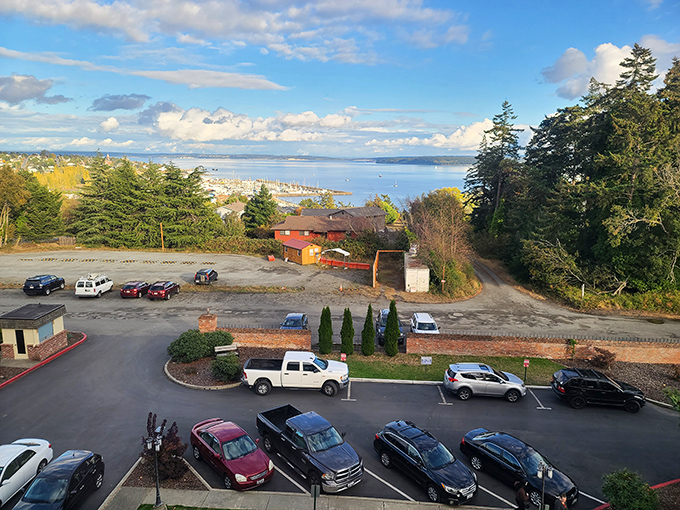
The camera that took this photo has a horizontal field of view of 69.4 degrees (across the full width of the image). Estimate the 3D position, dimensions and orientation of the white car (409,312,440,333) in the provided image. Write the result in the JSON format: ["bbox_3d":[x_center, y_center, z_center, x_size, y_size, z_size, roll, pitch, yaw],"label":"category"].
[{"bbox_3d":[6.494,5.634,37.604,1.800,1.630,4.500,1,11,2],"label":"white car"}]

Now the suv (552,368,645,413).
[{"bbox_3d":[14.604,7.538,27.575,4.670,1.720,1.870,2,11,8],"label":"suv"}]

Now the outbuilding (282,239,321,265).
[{"bbox_3d":[-5.010,-0.470,65.690,3.100,2.700,4.400,-9,15,-39],"label":"outbuilding"}]

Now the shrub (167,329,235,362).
[{"bbox_3d":[-9.428,5.964,33.419,4.200,1.500,2.500,0,11,-5],"label":"shrub"}]

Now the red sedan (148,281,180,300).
[{"bbox_3d":[-17.836,3.462,50.169,1.820,1.620,4.650,1,11,1],"label":"red sedan"}]

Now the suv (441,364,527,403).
[{"bbox_3d":[8.391,7.217,28.230,4.570,1.680,1.845,1,11,3],"label":"suv"}]

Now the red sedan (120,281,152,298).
[{"bbox_3d":[-20.999,3.289,50.794,1.770,1.500,4.500,0,11,-1],"label":"red sedan"}]

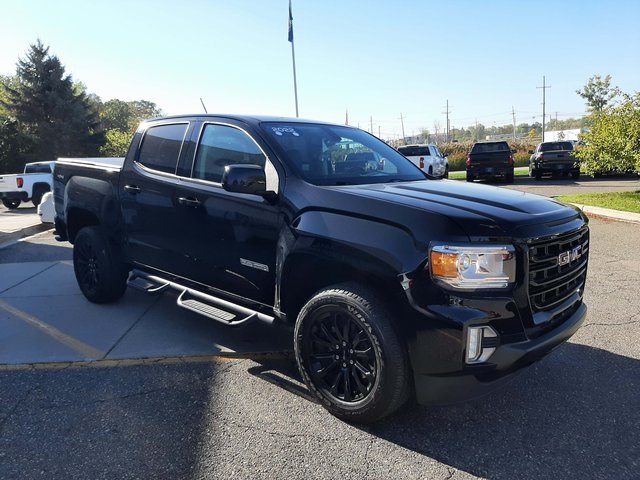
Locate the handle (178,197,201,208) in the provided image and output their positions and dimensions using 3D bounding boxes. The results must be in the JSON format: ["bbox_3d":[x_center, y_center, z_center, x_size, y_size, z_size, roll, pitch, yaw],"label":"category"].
[{"bbox_3d":[-0.931,-0.268,3.430,0.240,0.050,0.060,8,12,41],"label":"handle"}]

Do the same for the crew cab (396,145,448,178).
[{"bbox_3d":[4.830,-3.800,23.700,2.070,1.940,5.850,2,11,23],"label":"crew cab"}]

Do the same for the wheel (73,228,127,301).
[{"bbox_3d":[-2.220,0.246,4.890,0.775,0.775,0.270,8,12,41],"label":"wheel"}]

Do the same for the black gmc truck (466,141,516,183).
[{"bbox_3d":[8.276,-3.836,23.116,2.060,1.920,5.880,2,10,20],"label":"black gmc truck"}]

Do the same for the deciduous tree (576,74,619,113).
[{"bbox_3d":[17.318,-7.395,30.000,2.600,5.600,2.600,4,11,30],"label":"deciduous tree"}]

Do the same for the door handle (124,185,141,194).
[{"bbox_3d":[-1.545,-0.416,3.961,0.240,0.055,0.055,9,13,42],"label":"door handle"}]

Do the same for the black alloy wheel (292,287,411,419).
[{"bbox_3d":[0.177,0.623,2.680,0.770,0.770,0.260,9,13,42],"label":"black alloy wheel"}]

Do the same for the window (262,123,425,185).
[{"bbox_3d":[0.236,-0.667,3.496,1.420,0.150,0.740,-10,48,-47],"label":"window"}]

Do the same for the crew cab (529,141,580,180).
[{"bbox_3d":[11.500,-3.930,23.570,1.910,1.790,5.400,2,10,20],"label":"crew cab"}]

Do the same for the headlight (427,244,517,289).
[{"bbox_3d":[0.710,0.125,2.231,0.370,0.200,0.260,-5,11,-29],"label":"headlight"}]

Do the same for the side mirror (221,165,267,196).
[{"bbox_3d":[-0.468,-0.369,2.980,0.130,0.190,0.240,8,12,41],"label":"side mirror"}]

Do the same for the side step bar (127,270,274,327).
[{"bbox_3d":[-0.996,0.409,3.597,1.840,0.125,0.200,9,13,42],"label":"side step bar"}]

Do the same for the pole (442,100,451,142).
[{"bbox_3d":[30.263,-27.033,115.000,2.100,13.000,0.350,1,10,15],"label":"pole"}]

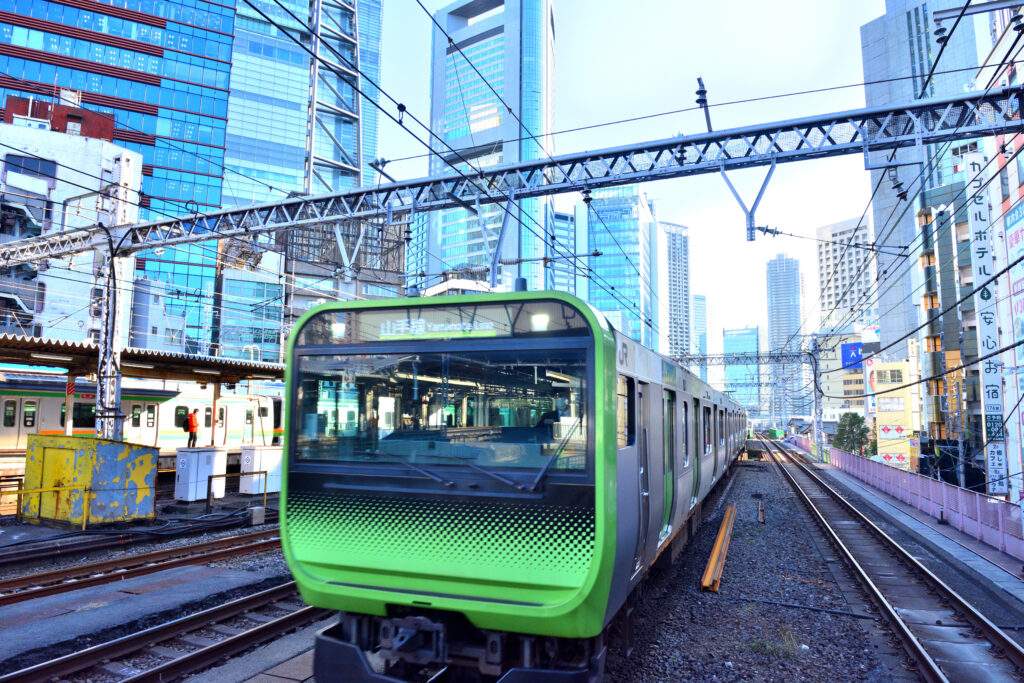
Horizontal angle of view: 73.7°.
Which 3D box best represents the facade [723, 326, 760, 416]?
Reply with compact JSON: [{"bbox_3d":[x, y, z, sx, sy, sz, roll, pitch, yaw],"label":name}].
[{"bbox_3d":[270.253,38.719,799.035,39.000,110.271,35.000,-2,-7,24],"label":"facade"}]

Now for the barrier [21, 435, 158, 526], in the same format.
[{"bbox_3d":[-11.040,3.522,17.952,2.827,2.170,1.724,-3,-7,27],"label":"barrier"}]

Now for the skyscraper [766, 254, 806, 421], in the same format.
[{"bbox_3d":[309.585,-3.226,769.905,34.500,190.000,34.500,-2,-6,18],"label":"skyscraper"}]

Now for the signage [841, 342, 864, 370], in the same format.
[{"bbox_3d":[107.547,4.566,215.000,7.000,7.700,0.600,-2,-7,25],"label":"signage"}]

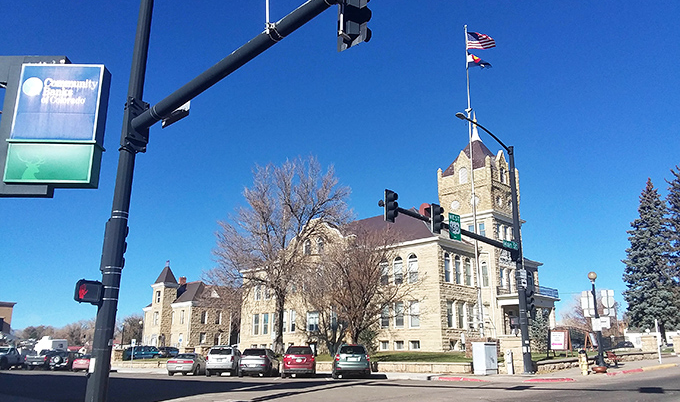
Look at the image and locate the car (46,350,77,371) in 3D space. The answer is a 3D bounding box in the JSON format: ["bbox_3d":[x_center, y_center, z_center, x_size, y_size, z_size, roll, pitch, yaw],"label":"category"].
[{"bbox_3d":[-25.394,14.976,49.765,1.770,1.740,4.400,3,-16,-9],"label":"car"}]

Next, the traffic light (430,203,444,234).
[{"bbox_3d":[4.219,0.785,23.000,0.480,1.240,0.450,15,-22,-42],"label":"traffic light"}]

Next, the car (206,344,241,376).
[{"bbox_3d":[-7.302,10.631,35.071,1.870,1.830,4.800,1,-16,-1],"label":"car"}]

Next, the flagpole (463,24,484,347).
[{"bbox_3d":[9.702,-2.004,38.512,0.300,24.616,0.300,0,-16,0],"label":"flagpole"}]

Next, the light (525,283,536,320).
[{"bbox_3d":[9.661,5.072,26.900,0.420,1.200,0.450,15,-22,-42],"label":"light"}]

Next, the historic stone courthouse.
[{"bbox_3d":[7.314,5.475,67.277,22.700,26.500,37.200,15,-22,-42],"label":"historic stone courthouse"}]

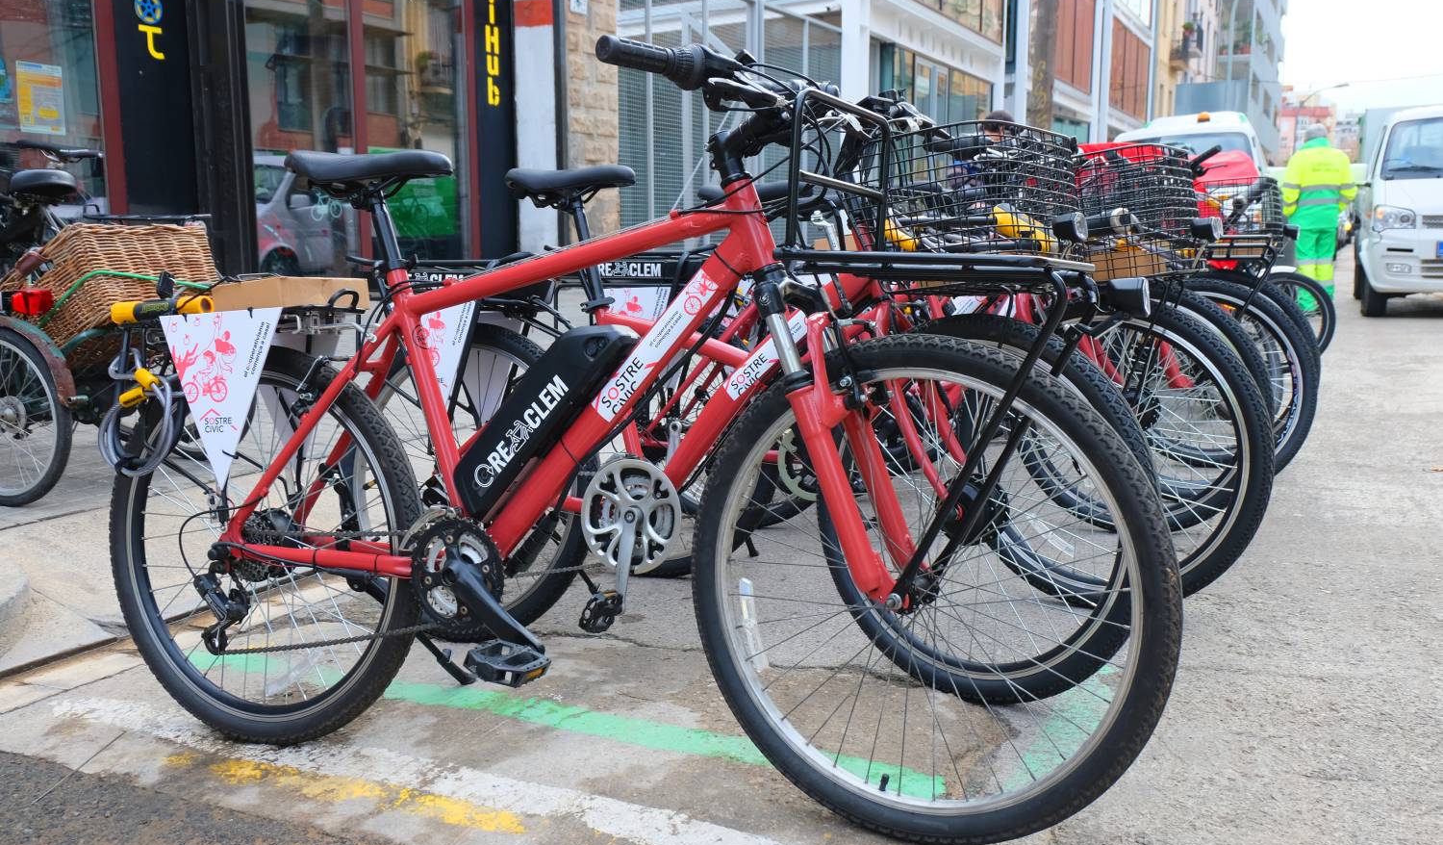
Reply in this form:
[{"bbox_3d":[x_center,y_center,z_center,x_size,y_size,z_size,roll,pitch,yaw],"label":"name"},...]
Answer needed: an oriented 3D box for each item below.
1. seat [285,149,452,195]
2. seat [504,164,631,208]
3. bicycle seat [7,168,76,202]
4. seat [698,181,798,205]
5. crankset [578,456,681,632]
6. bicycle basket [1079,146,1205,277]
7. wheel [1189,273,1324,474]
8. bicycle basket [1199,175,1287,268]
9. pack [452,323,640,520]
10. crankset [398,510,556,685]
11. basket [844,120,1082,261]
[{"bbox_3d":[-0.527,-0.379,1.850,0.275,0.080,0.172,5,4,23],"label":"seat"},{"bbox_3d":[-0.284,-0.458,2.369,0.270,0.080,0.168,4,2,26],"label":"seat"},{"bbox_3d":[-2.122,-0.735,3.750,0.250,0.100,0.190,5,10,31],"label":"bicycle seat"},{"bbox_3d":[0.078,-0.523,2.830,0.270,0.080,0.168,5,4,28],"label":"seat"},{"bbox_3d":[-0.189,0.221,2.198,0.210,0.304,0.145,1,1,26],"label":"crankset"},{"bbox_3d":[0.797,-0.401,2.425,0.265,0.245,0.295,-6,0,35],"label":"bicycle basket"},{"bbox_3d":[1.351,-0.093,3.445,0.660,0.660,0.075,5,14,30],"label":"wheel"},{"bbox_3d":[1.678,-0.640,3.920,0.265,0.245,0.295,-5,1,33],"label":"bicycle basket"},{"bbox_3d":[-0.251,-0.018,1.746,0.102,0.350,0.088,48,18,14],"label":"pack"},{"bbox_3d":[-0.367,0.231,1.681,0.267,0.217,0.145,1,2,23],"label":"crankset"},{"bbox_3d":[0.415,-0.342,2.000,0.265,0.245,0.300,-4,1,42],"label":"basket"}]

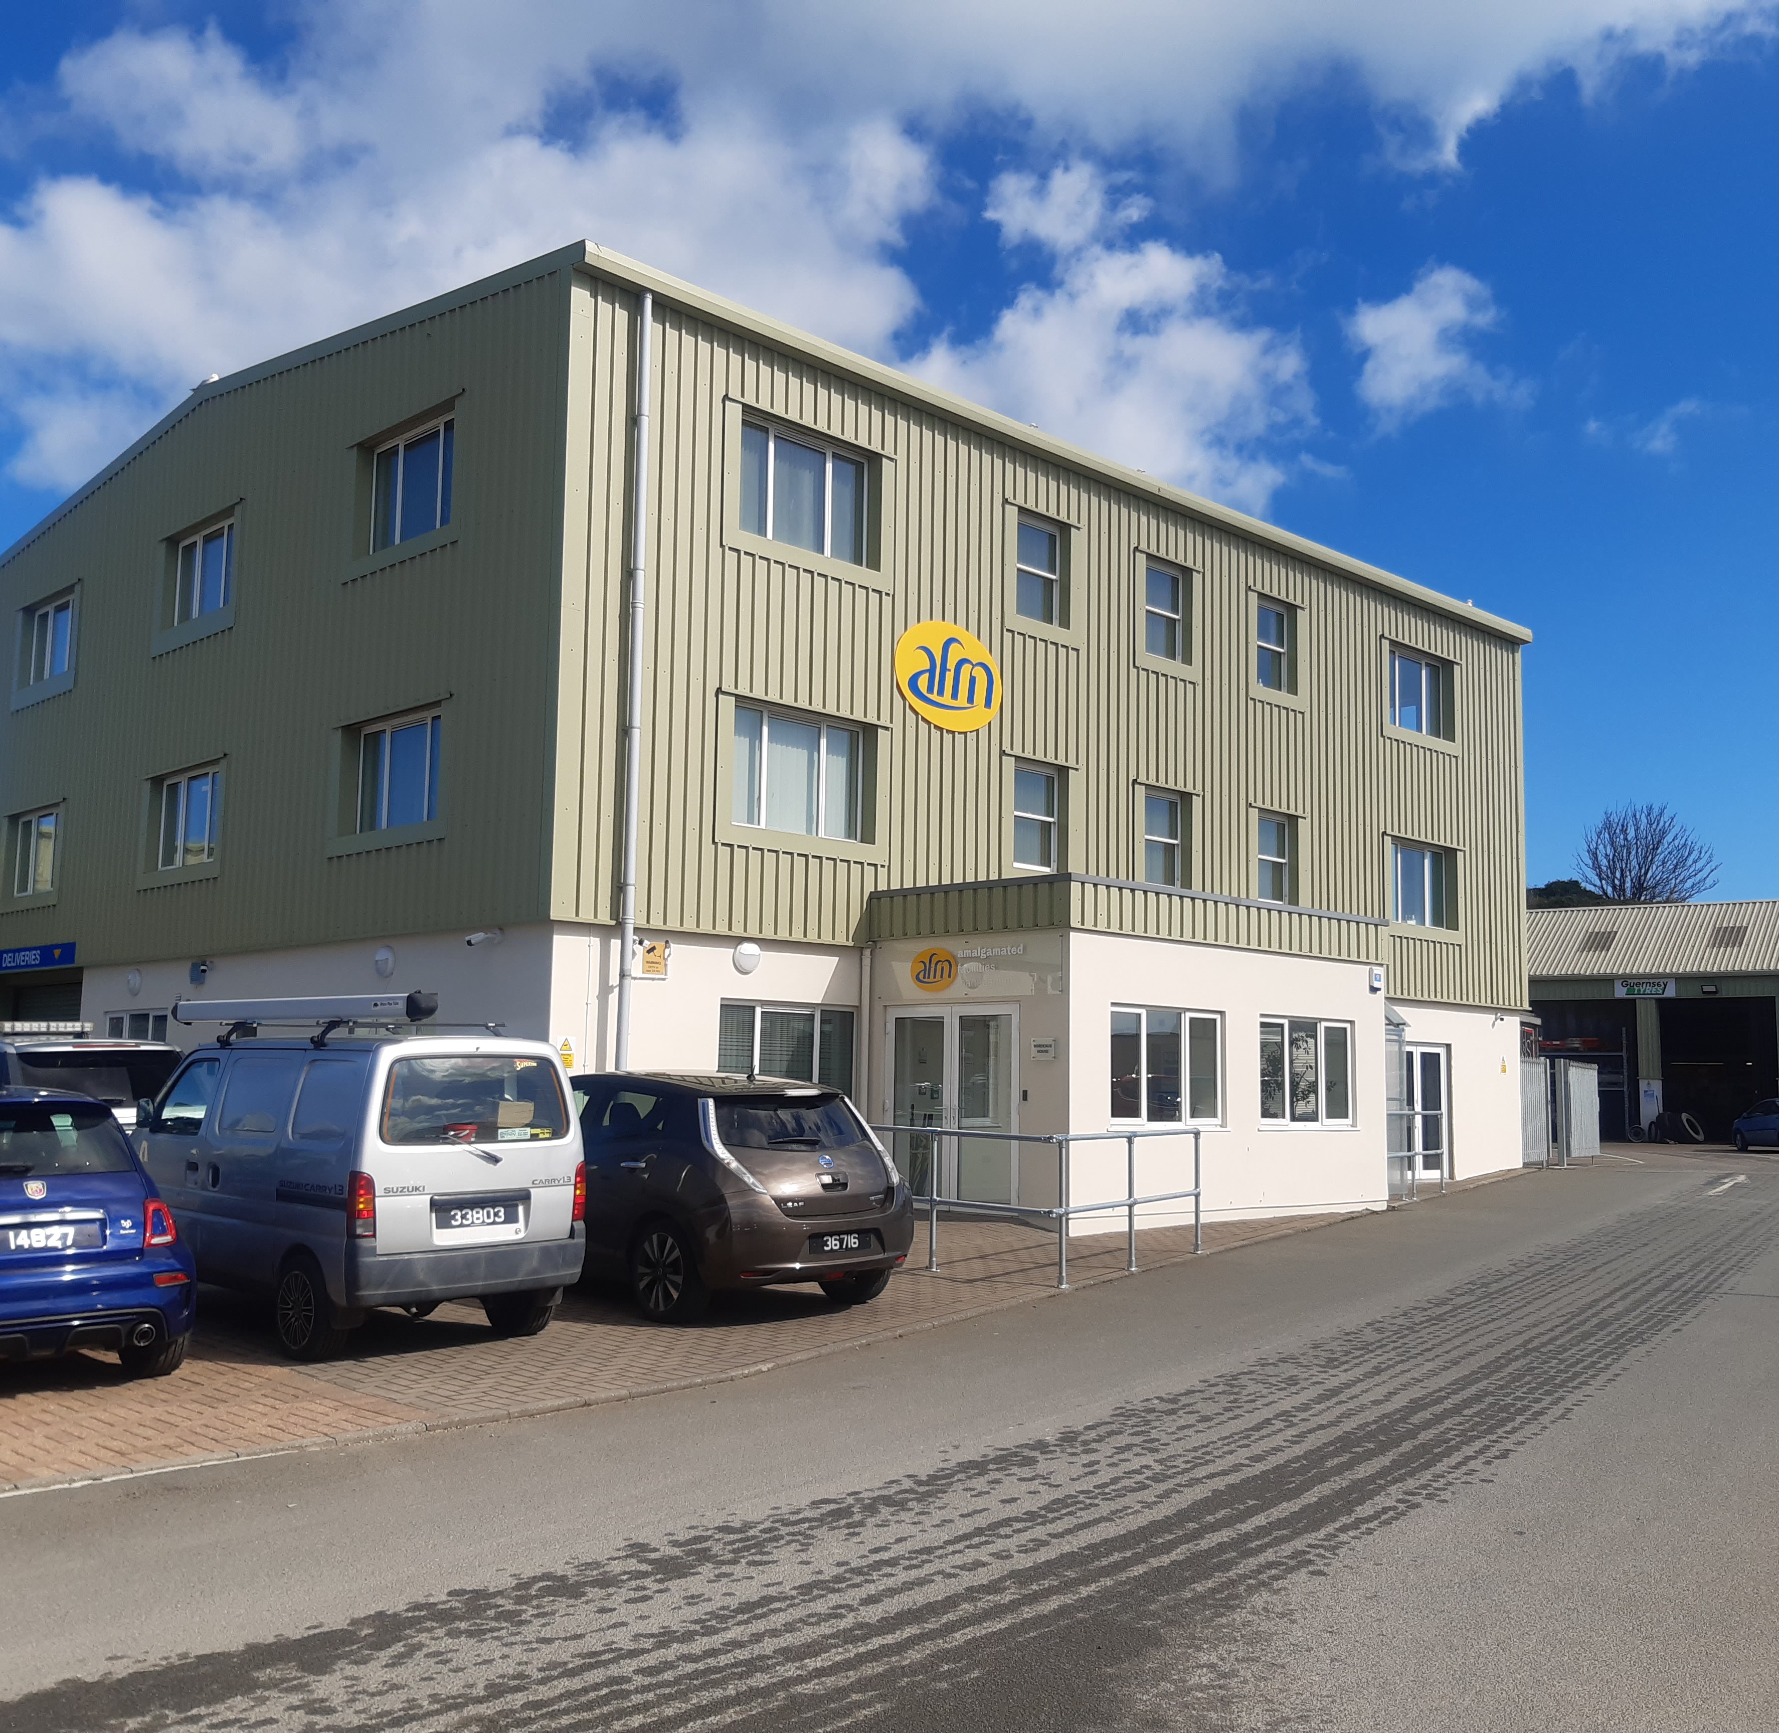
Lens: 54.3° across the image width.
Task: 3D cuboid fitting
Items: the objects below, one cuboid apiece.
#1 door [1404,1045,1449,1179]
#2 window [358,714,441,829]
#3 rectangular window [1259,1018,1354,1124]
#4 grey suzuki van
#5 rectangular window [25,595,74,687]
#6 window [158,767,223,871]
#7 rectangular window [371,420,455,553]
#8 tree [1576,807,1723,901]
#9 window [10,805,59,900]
[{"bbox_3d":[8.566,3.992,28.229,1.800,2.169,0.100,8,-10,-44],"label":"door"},{"bbox_3d":[-5.106,-0.971,18.149,1.900,1.220,0.120,-6,-9,44],"label":"window"},{"bbox_3d":[4.917,2.450,20.591,2.061,1.269,0.100,8,-10,-44],"label":"rectangular window"},{"bbox_3d":[-3.575,2.036,11.354,1.530,1.880,3.680,7,-9,-41],"label":"grey suzuki van"},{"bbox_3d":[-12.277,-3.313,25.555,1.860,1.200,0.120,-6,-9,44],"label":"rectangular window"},{"bbox_3d":[-9.442,-0.580,23.666,0.120,1.309,2.120,8,-10,-44],"label":"window"},{"bbox_3d":[-5.058,-4.079,18.519,1.900,1.240,0.120,-6,-9,44],"label":"rectangular window"},{"bbox_3d":[30.489,2.977,69.581,6.000,11.000,6.000,-2,-8,25],"label":"tree"},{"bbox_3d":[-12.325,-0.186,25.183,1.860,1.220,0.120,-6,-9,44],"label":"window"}]

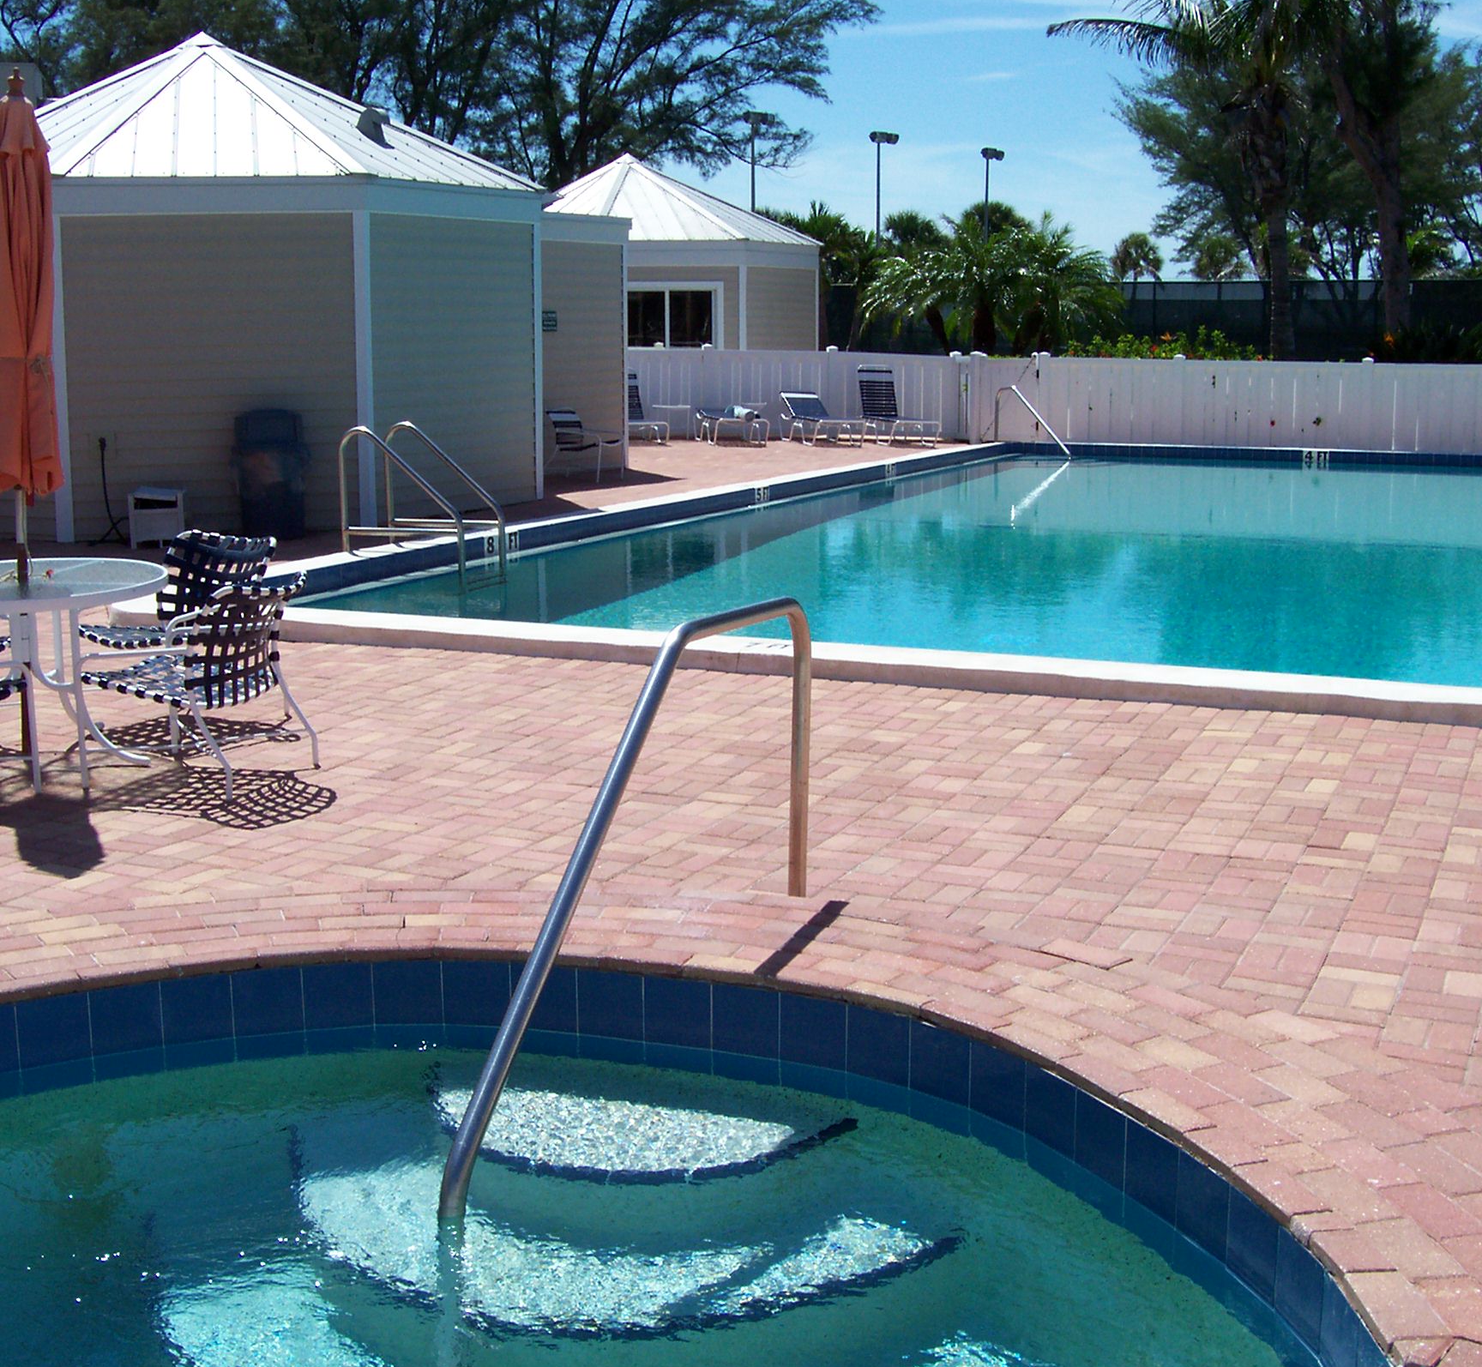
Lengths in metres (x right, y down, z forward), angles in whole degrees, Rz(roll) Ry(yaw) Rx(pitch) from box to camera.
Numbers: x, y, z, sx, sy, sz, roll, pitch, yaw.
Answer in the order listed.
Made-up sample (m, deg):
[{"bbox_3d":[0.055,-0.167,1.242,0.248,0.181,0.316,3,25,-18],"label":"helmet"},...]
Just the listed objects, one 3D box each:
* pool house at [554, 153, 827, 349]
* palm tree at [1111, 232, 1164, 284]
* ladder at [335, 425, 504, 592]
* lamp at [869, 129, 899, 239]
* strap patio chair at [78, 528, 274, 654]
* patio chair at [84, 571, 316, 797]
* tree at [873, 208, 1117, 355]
[{"bbox_3d":[-1.720,-6.231,30.368,5.500,3.960,5.500,-3,12,-16],"label":"pool house"},{"bbox_3d":[18.339,-18.290,90.164,2.488,5.238,2.488,2,11,11],"label":"palm tree"},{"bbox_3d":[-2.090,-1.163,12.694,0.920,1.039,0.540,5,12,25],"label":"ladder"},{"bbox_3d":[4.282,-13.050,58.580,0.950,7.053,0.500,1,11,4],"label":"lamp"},{"bbox_3d":[-2.310,-0.214,7.986,0.610,0.770,0.660,11,16,44],"label":"strap patio chair"},{"bbox_3d":[-1.985,-0.024,7.081,0.660,0.750,0.610,4,12,18],"label":"patio chair"},{"bbox_3d":[3.694,-5.401,28.494,3.800,2.962,3.600,1,11,7],"label":"tree"}]

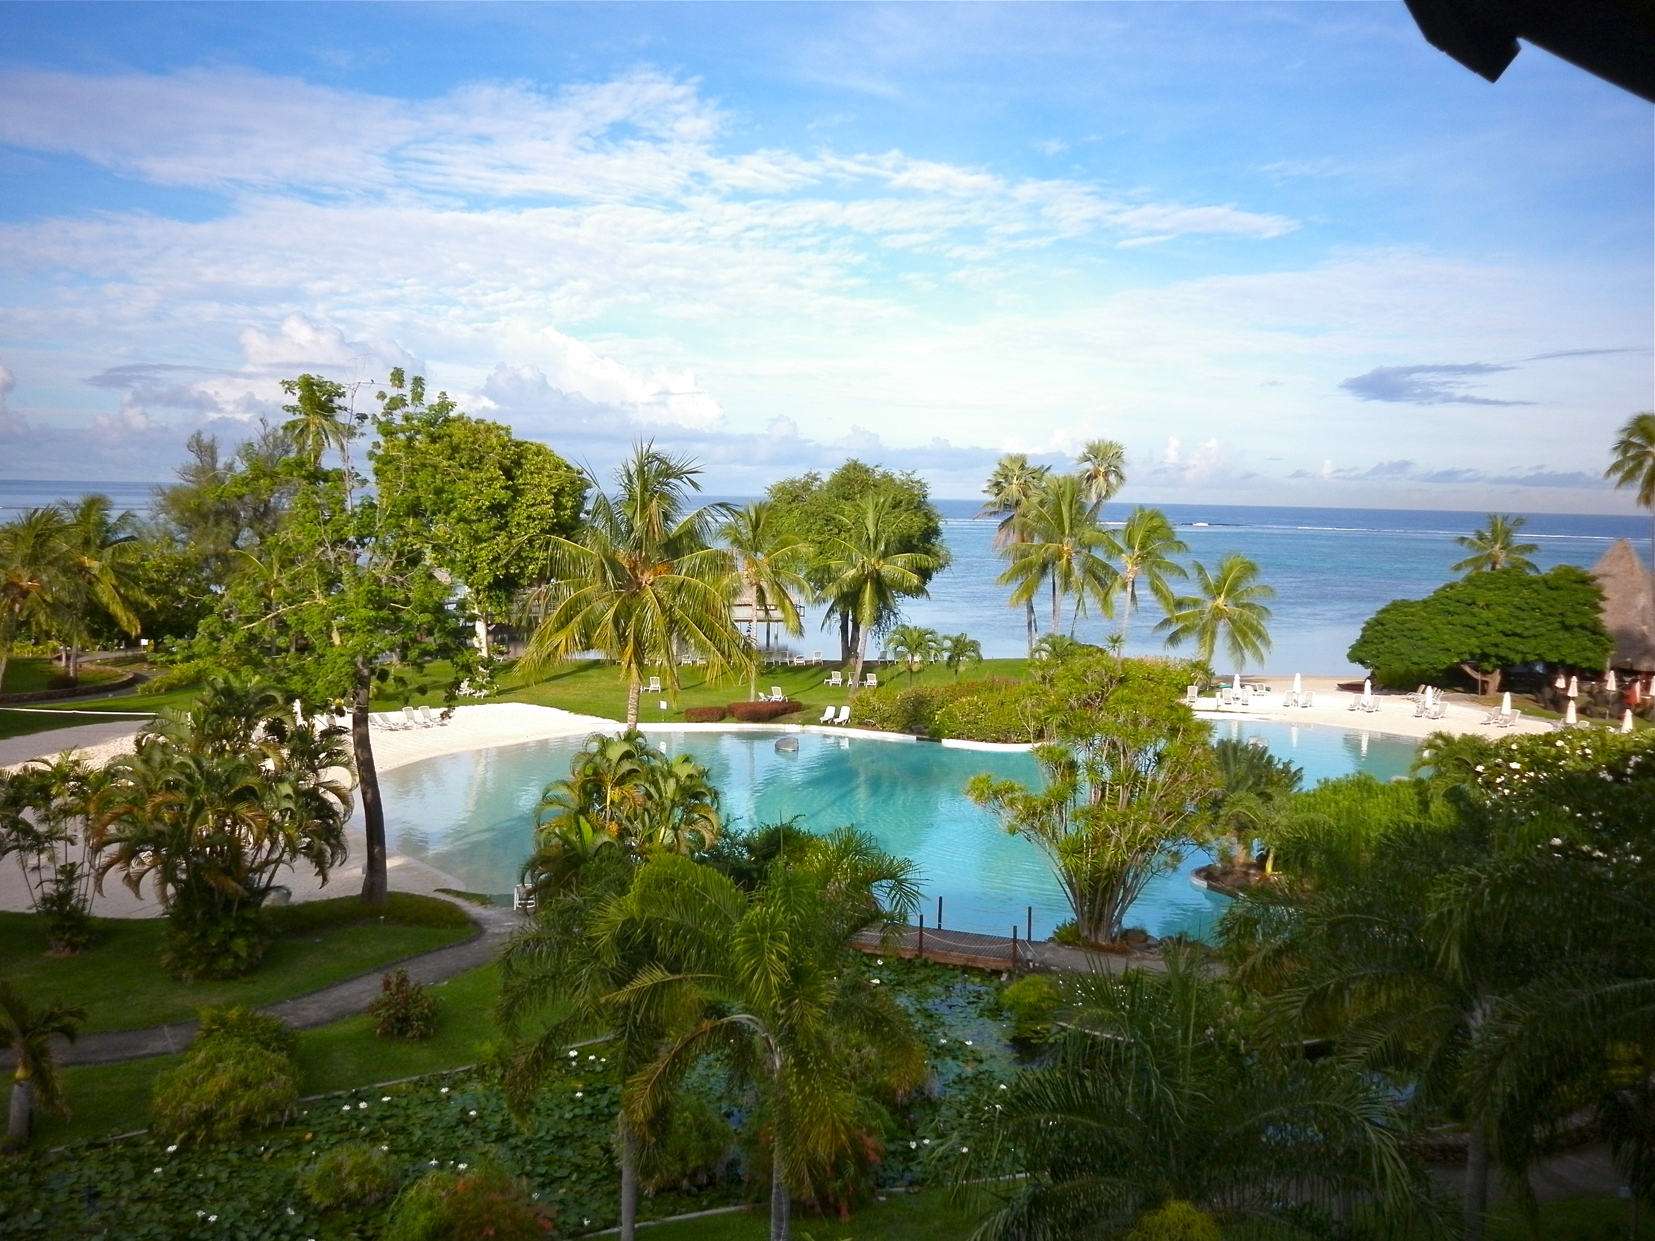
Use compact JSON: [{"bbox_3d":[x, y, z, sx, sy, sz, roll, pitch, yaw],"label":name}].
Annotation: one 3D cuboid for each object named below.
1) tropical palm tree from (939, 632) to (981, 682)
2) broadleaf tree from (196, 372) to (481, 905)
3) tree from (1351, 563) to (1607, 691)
[{"bbox_3d":[8.827,2.415,98.706,2.927,3.206,2.927,1,5,0],"label":"tropical palm tree"},{"bbox_3d":[-15.001,0.639,45.517,8.600,16.400,8.000,0,5,-18],"label":"broadleaf tree"},{"bbox_3d":[43.396,0.653,98.608,17.530,8.614,14.900,1,5,0],"label":"tree"}]

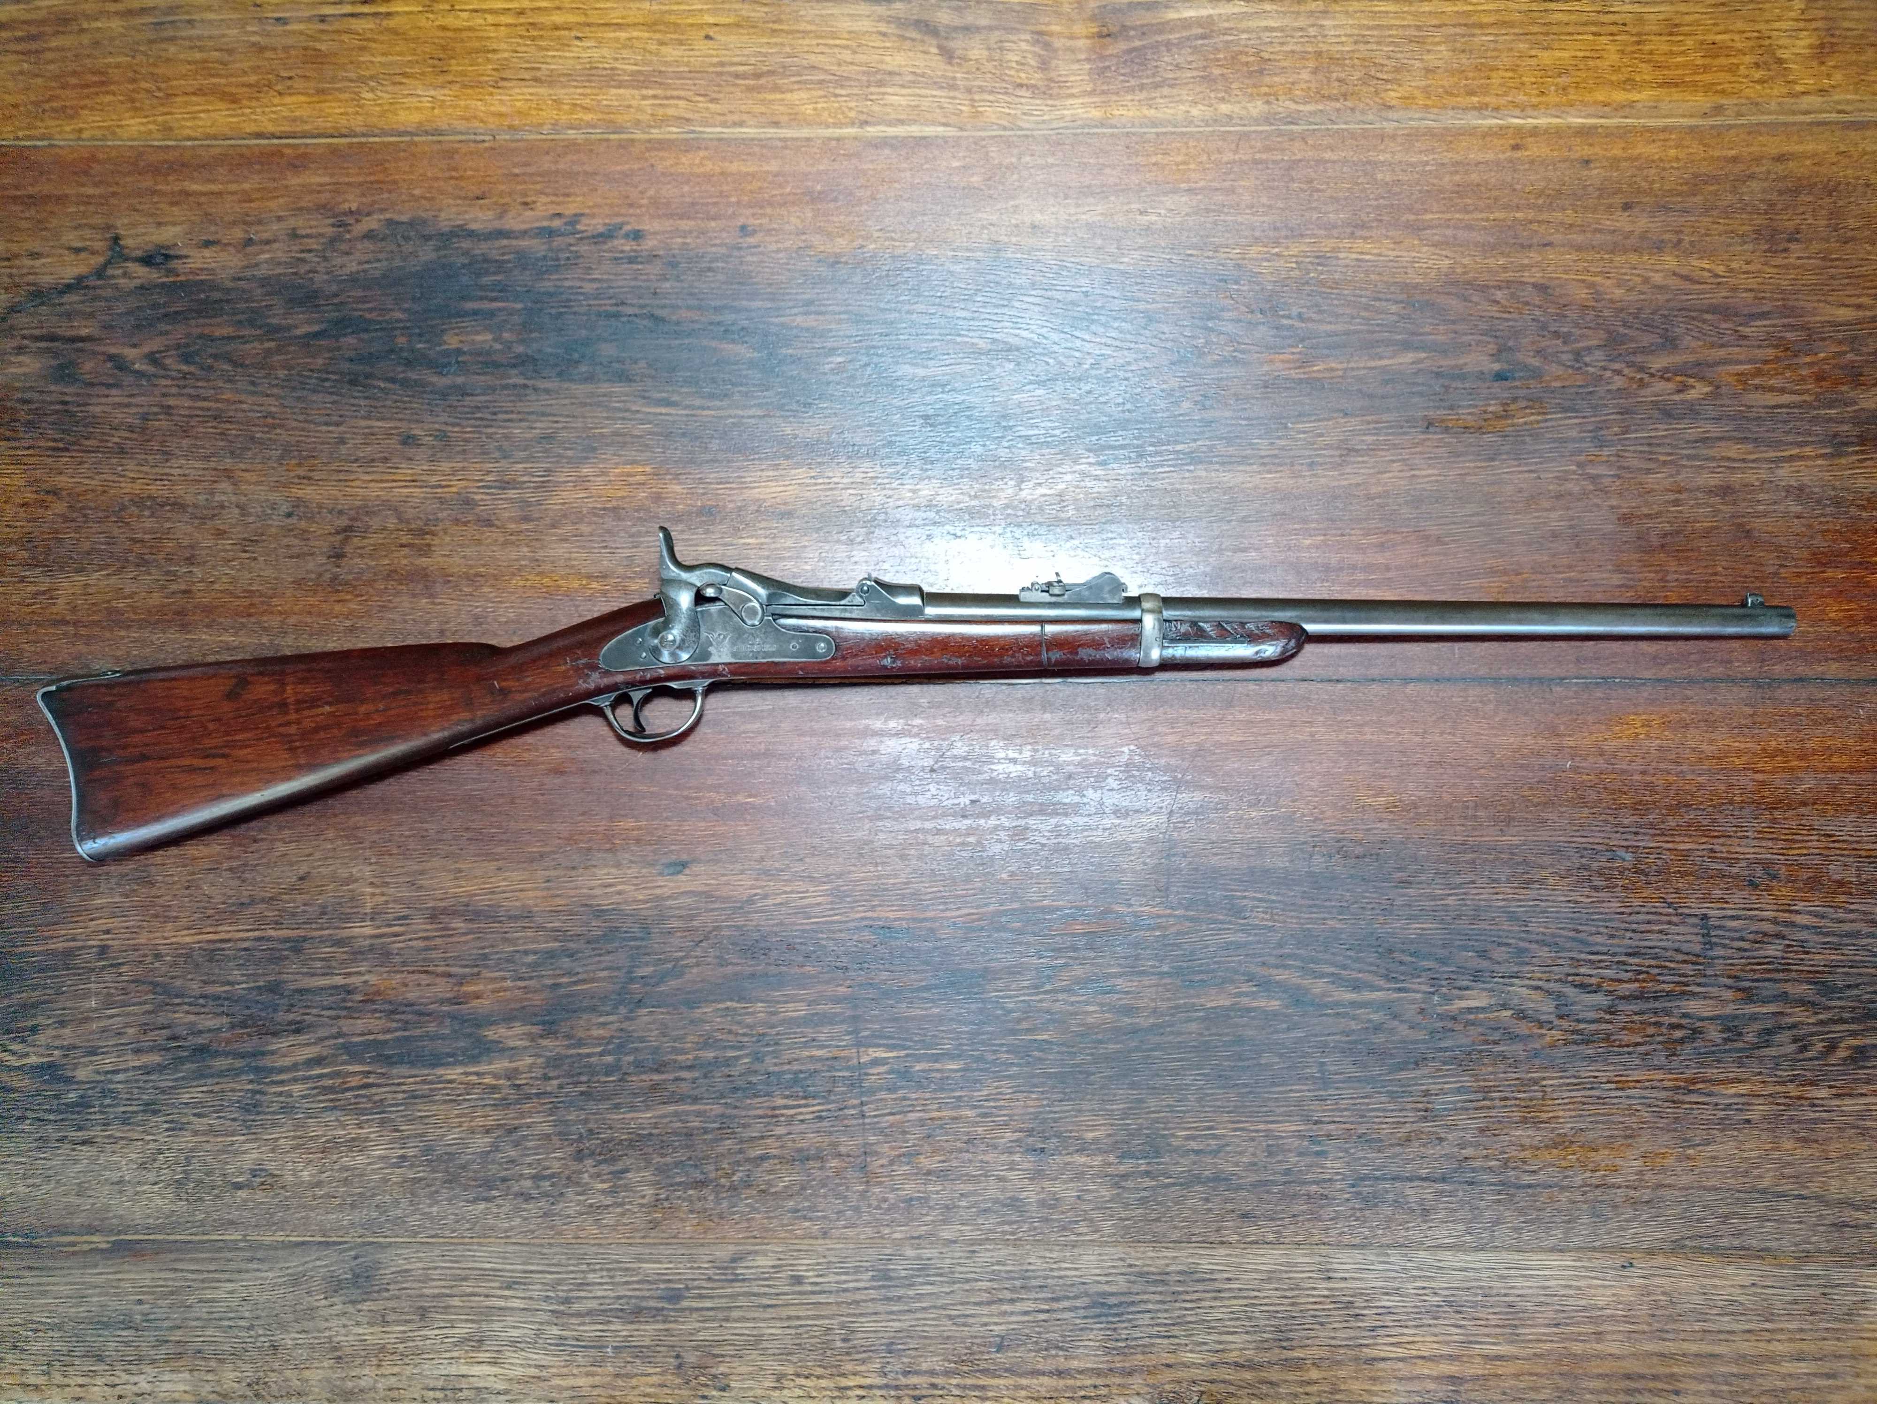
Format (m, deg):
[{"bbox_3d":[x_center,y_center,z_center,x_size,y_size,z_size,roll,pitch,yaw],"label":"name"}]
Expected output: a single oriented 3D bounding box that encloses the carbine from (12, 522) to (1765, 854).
[{"bbox_3d":[-0.023,0.000,0.903,1.049,0.060,0.205,1,89,2],"label":"carbine"}]

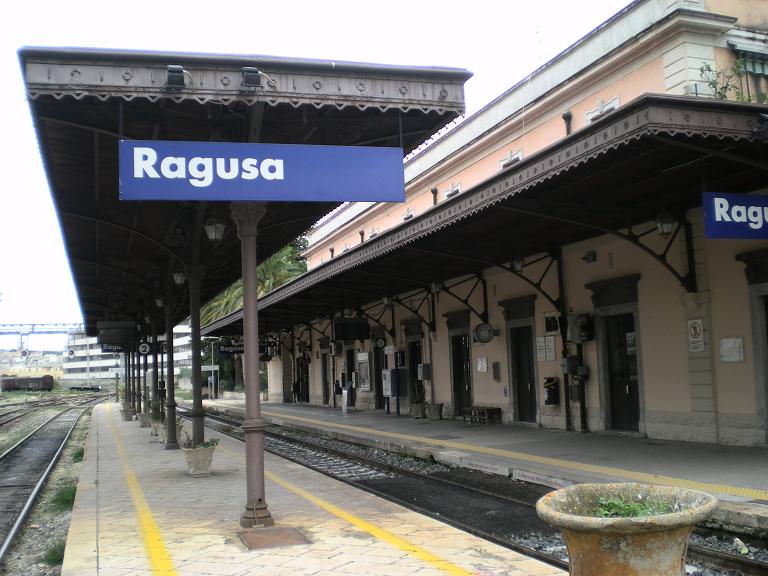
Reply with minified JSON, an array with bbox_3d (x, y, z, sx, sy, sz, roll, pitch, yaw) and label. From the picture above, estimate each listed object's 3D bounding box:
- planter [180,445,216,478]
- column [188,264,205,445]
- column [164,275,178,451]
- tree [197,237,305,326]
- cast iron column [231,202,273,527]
[{"bbox_3d":[-3.289,3.047,14.927,0.610,0.520,0.610,-1,-6,-19],"label":"planter"},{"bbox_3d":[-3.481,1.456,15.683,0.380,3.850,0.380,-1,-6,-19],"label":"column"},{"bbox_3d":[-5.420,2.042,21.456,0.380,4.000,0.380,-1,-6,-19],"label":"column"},{"bbox_3d":[-11.419,2.525,70.352,8.200,13.200,8.200,-1,-6,-19],"label":"tree"},{"bbox_3d":[-1.549,0.794,9.904,0.400,3.850,0.400,-1,-6,-19],"label":"cast iron column"}]

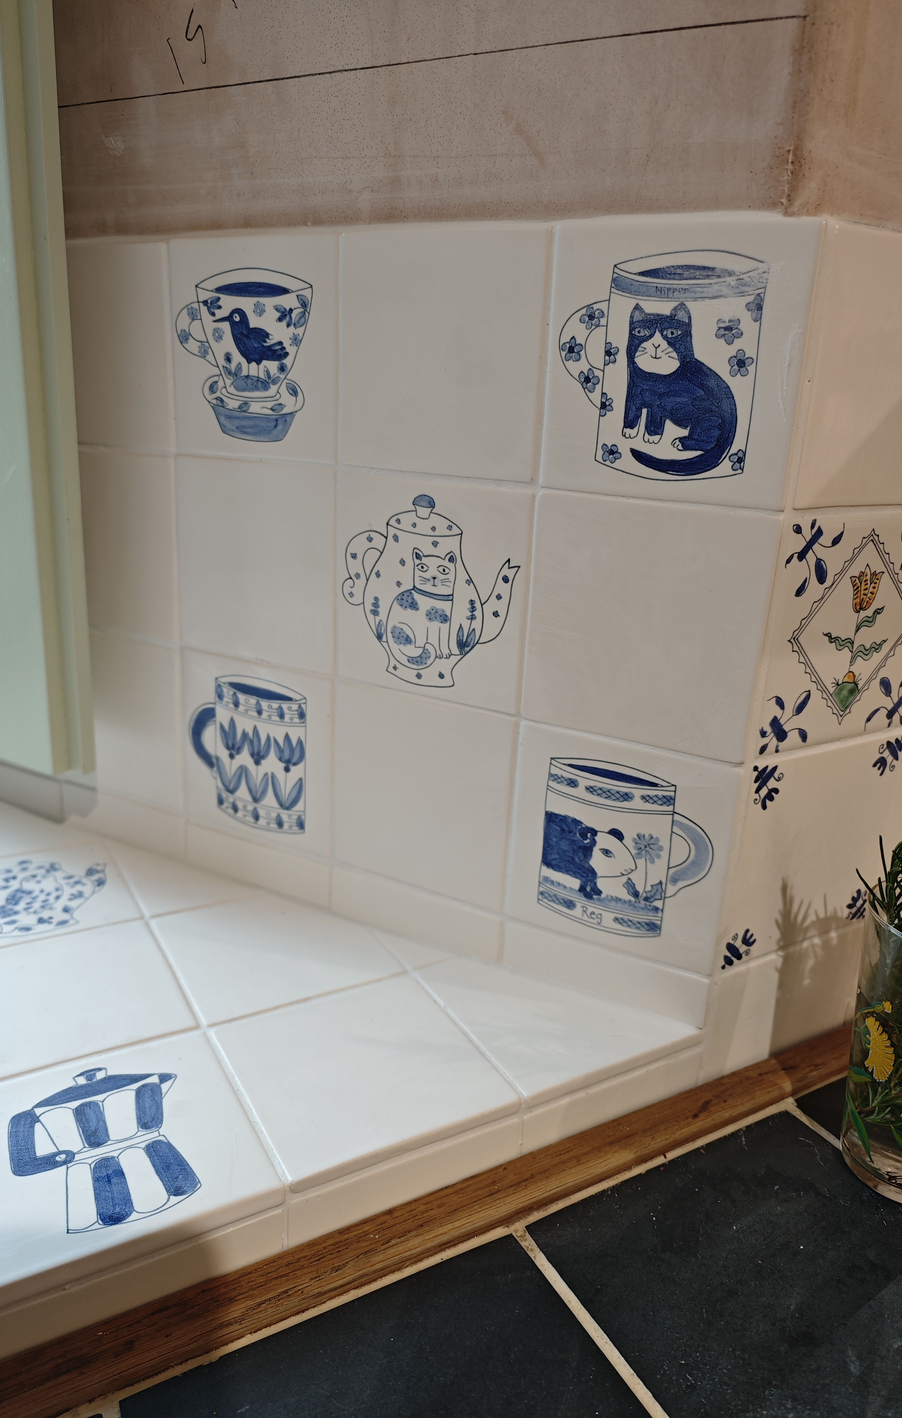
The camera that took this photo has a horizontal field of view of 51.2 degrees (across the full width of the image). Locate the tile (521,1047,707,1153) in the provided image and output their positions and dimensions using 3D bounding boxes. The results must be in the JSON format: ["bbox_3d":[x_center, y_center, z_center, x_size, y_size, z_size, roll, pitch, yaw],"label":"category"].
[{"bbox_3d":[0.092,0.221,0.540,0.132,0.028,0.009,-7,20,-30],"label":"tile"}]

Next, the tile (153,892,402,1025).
[{"bbox_3d":[-0.095,0.129,0.504,0.103,0.008,0.104,-7,20,-30],"label":"tile"}]

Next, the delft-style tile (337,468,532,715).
[{"bbox_3d":[-0.010,-0.059,0.468,0.105,0.105,0.008,12,19,26],"label":"delft-style tile"}]

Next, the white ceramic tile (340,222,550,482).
[{"bbox_3d":[-0.004,-0.198,0.532,0.129,0.129,0.009,11,19,25],"label":"white ceramic tile"}]

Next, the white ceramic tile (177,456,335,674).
[{"bbox_3d":[-0.101,-0.075,0.496,0.101,0.101,0.009,12,19,26],"label":"white ceramic tile"}]

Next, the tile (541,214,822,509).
[{"bbox_3d":[0.114,-0.174,0.477,0.129,0.129,0.009,11,19,25],"label":"tile"}]

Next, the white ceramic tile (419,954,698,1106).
[{"bbox_3d":[0.050,0.148,0.469,0.104,0.008,0.104,-7,20,-30],"label":"white ceramic tile"}]

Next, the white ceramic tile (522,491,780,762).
[{"bbox_3d":[0.083,-0.037,0.407,0.101,0.101,0.009,12,19,26],"label":"white ceramic tile"}]

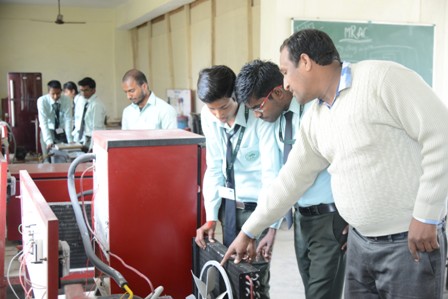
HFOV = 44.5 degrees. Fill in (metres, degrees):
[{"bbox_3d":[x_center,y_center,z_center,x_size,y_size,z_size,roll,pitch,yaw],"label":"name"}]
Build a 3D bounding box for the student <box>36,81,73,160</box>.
[{"bbox_3d":[-1.904,-0.001,6.246,0.470,1.520,0.520,-3,8,-22],"label":"student"}]

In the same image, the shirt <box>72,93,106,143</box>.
[{"bbox_3d":[-1.443,-0.323,5.900,0.430,0.580,0.310,4,8,27],"label":"shirt"}]

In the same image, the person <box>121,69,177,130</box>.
[{"bbox_3d":[-0.531,0.226,3.987,0.500,1.620,0.420,4,8,27],"label":"person"}]

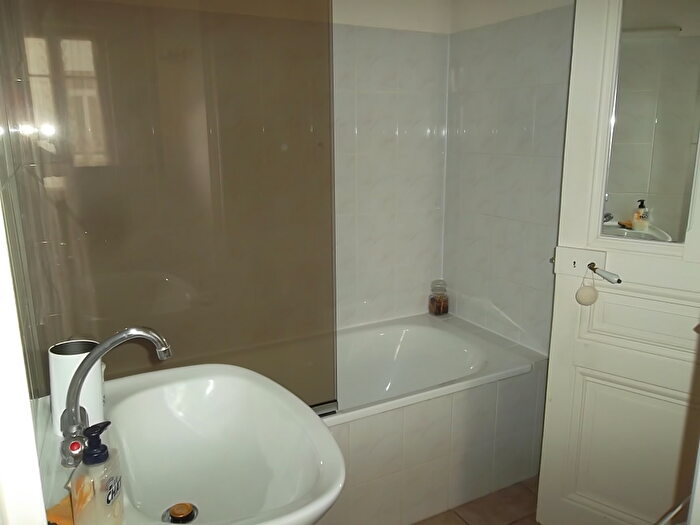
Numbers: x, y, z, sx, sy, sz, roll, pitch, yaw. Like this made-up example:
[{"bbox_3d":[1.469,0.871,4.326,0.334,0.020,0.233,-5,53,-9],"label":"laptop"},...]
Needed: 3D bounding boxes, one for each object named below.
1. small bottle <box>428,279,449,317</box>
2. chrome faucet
[{"bbox_3d":[0.419,0.166,2.576,0.083,0.162,0.083,0,13,0],"label":"small bottle"},{"bbox_3d":[-0.387,0.212,0.908,0.184,0.214,0.140,-7,15,-26],"label":"chrome faucet"}]

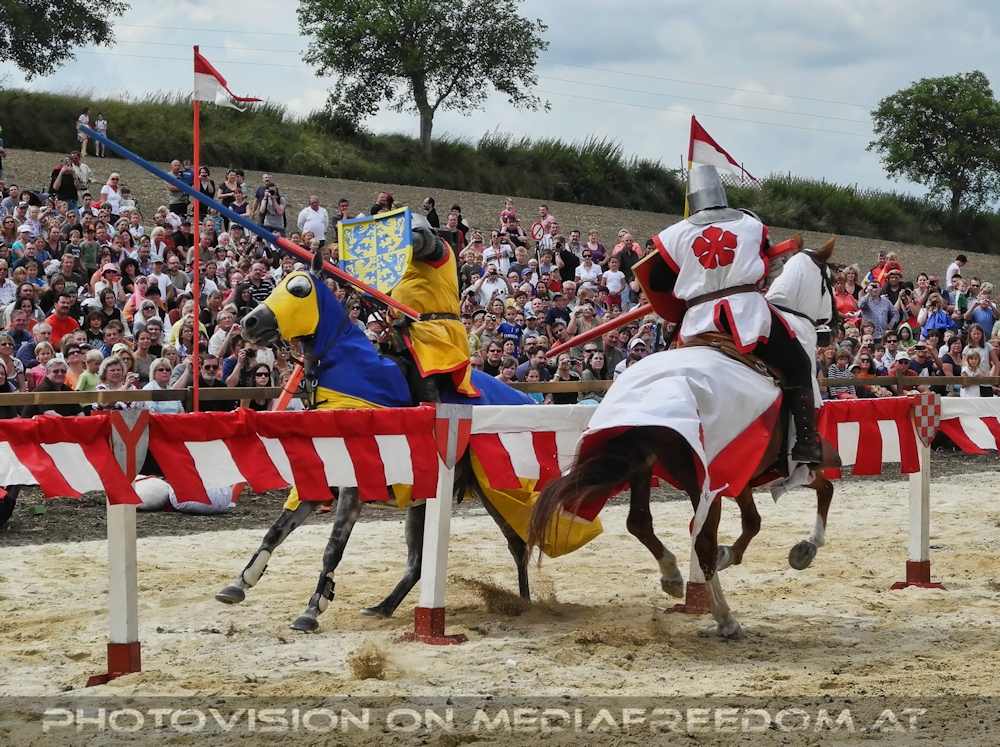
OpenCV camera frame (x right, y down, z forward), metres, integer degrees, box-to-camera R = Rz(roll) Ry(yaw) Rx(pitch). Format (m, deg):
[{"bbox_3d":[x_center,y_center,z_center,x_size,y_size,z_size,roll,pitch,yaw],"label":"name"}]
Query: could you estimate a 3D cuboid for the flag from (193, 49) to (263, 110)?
[{"bbox_3d":[-2.570,-2.780,23.200,0.640,0.570,0.120,0,0,0],"label":"flag"}]

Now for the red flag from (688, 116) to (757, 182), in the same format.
[{"bbox_3d":[2.540,-2.560,28.000,0.790,0.740,0.120,0,0,0],"label":"red flag"}]

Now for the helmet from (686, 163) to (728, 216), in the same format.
[{"bbox_3d":[1.190,-1.060,14.100,0.220,0.280,0.260,-7,0,0],"label":"helmet"}]

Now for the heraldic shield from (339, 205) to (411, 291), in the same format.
[{"bbox_3d":[-0.730,-0.720,14.300,0.470,0.520,0.100,-7,-17,24],"label":"heraldic shield"}]

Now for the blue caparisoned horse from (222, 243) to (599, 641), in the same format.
[{"bbox_3d":[-0.530,0.375,14.900,2.650,2.150,0.820,0,1,-43],"label":"blue caparisoned horse"}]

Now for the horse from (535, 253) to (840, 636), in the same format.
[{"bbox_3d":[1.180,0.345,14.150,0.850,2.220,2.400,0,1,42],"label":"horse"}]

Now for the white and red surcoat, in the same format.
[{"bbox_3d":[1.245,-0.520,14.100,0.680,0.800,0.450,-2,-2,18],"label":"white and red surcoat"}]

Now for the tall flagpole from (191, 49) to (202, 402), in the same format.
[{"bbox_3d":[-2.870,-0.975,23.200,0.055,4.270,0.055,0,0,0],"label":"tall flagpole"}]

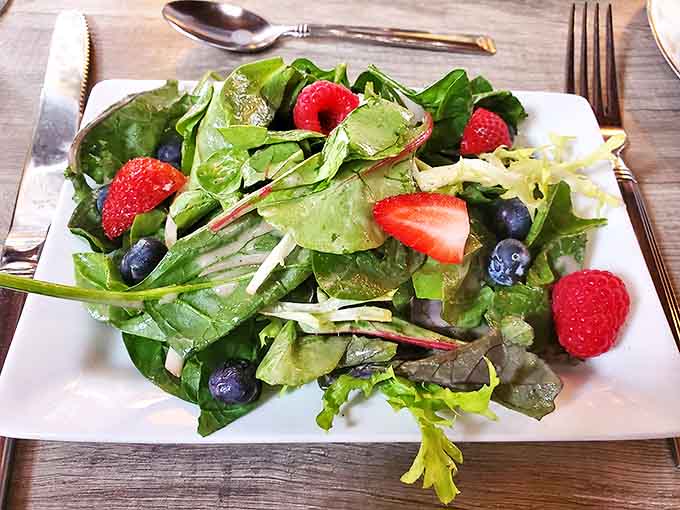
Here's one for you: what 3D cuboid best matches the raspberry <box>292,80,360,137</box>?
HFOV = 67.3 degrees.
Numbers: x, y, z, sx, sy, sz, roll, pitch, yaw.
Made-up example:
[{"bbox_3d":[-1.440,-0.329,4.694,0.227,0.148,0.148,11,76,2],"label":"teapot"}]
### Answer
[{"bbox_3d":[-0.005,-0.055,0.194,0.025,0.025,0.021,0,30,0],"label":"raspberry"}]

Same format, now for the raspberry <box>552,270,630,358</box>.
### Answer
[{"bbox_3d":[0.094,0.022,0.191,0.027,0.027,0.033,0,61,0],"label":"raspberry"}]

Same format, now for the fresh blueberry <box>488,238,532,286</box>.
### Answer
[{"bbox_3d":[0.056,0.002,0.168,0.014,0.013,0.014,0,68,0],"label":"fresh blueberry"}]

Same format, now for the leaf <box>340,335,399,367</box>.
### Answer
[{"bbox_3d":[0.007,0.030,0.162,0.023,0.006,0.010,0,74,0],"label":"leaf"}]

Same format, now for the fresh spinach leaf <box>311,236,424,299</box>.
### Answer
[{"bbox_3d":[0.009,0.003,0.169,0.037,0.008,0.025,1,68,0],"label":"fresh spinach leaf"}]

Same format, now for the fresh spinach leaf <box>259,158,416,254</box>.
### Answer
[{"bbox_3d":[0.002,-0.015,0.170,0.055,0.012,0.031,-15,74,-4],"label":"fresh spinach leaf"}]

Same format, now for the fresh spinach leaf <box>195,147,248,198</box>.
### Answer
[{"bbox_3d":[-0.049,-0.034,0.212,0.022,0.010,0.022,0,71,0],"label":"fresh spinach leaf"}]

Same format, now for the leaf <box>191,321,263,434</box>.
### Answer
[{"bbox_3d":[-0.036,0.039,0.165,0.024,0.010,0.039,11,63,6],"label":"leaf"}]

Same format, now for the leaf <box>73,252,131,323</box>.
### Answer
[{"bbox_3d":[-0.082,0.010,0.180,0.019,0.007,0.039,-33,61,-5],"label":"leaf"}]

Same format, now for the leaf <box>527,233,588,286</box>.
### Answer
[{"bbox_3d":[0.089,0.002,0.209,0.025,0.011,0.020,0,61,0],"label":"leaf"}]

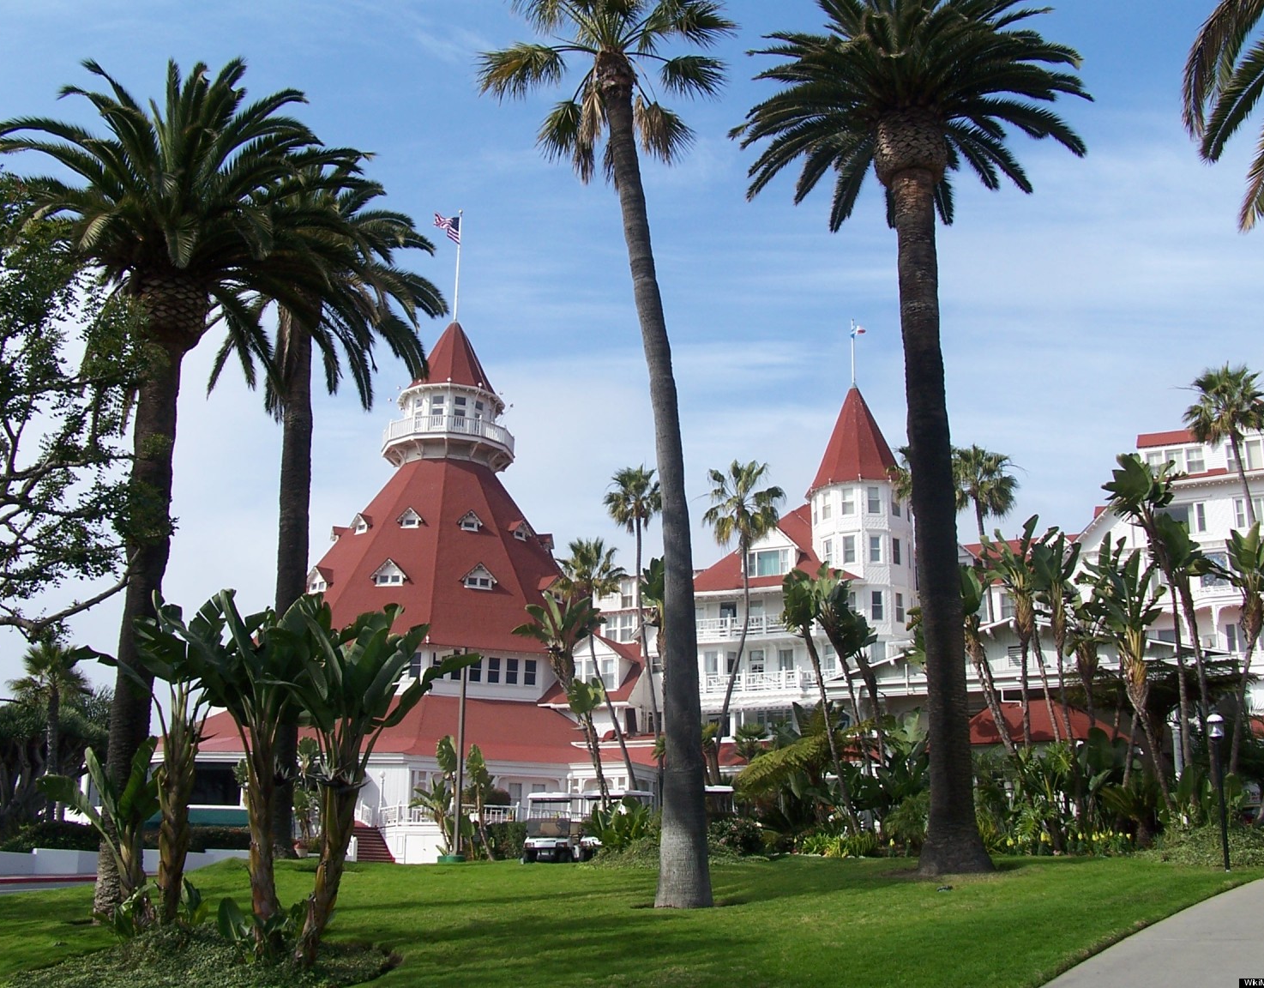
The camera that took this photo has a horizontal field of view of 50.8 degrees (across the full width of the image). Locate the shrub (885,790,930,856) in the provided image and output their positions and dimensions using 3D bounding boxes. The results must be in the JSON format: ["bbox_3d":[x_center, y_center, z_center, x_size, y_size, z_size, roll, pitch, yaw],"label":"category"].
[{"bbox_3d":[6.587,7.791,31.576,1.200,1.470,1.140,1,-13,0],"label":"shrub"}]

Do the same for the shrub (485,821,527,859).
[{"bbox_3d":[-3.484,9.686,37.262,1.240,1.060,1.110,1,-13,0],"label":"shrub"}]

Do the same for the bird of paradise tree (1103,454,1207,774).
[{"bbox_3d":[13.306,3.205,33.701,2.520,8.770,2.140,1,-13,0],"label":"bird of paradise tree"}]

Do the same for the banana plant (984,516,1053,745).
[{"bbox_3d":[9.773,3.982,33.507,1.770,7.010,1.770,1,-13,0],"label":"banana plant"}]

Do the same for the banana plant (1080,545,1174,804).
[{"bbox_3d":[12.092,4.412,32.387,2.320,6.780,1.970,1,-13,0],"label":"banana plant"}]

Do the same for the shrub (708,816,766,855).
[{"bbox_3d":[2.422,8.202,31.980,1.610,0.930,1.450,1,-13,0],"label":"shrub"}]

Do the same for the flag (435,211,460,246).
[{"bbox_3d":[-11.054,-15.891,79.699,1.600,2.190,0.640,1,-13,0],"label":"flag"}]

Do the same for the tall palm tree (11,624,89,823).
[{"bbox_3d":[-20.781,8.236,47.303,2.930,6.950,2.930,1,-13,0],"label":"tall palm tree"}]

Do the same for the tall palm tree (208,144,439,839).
[{"bbox_3d":[-7.900,-0.174,32.883,6.210,17.610,6.210,1,-13,0],"label":"tall palm tree"}]

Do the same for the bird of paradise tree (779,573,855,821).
[{"bbox_3d":[4.144,4.526,29.559,1.690,5.770,1.400,1,-13,0],"label":"bird of paradise tree"}]

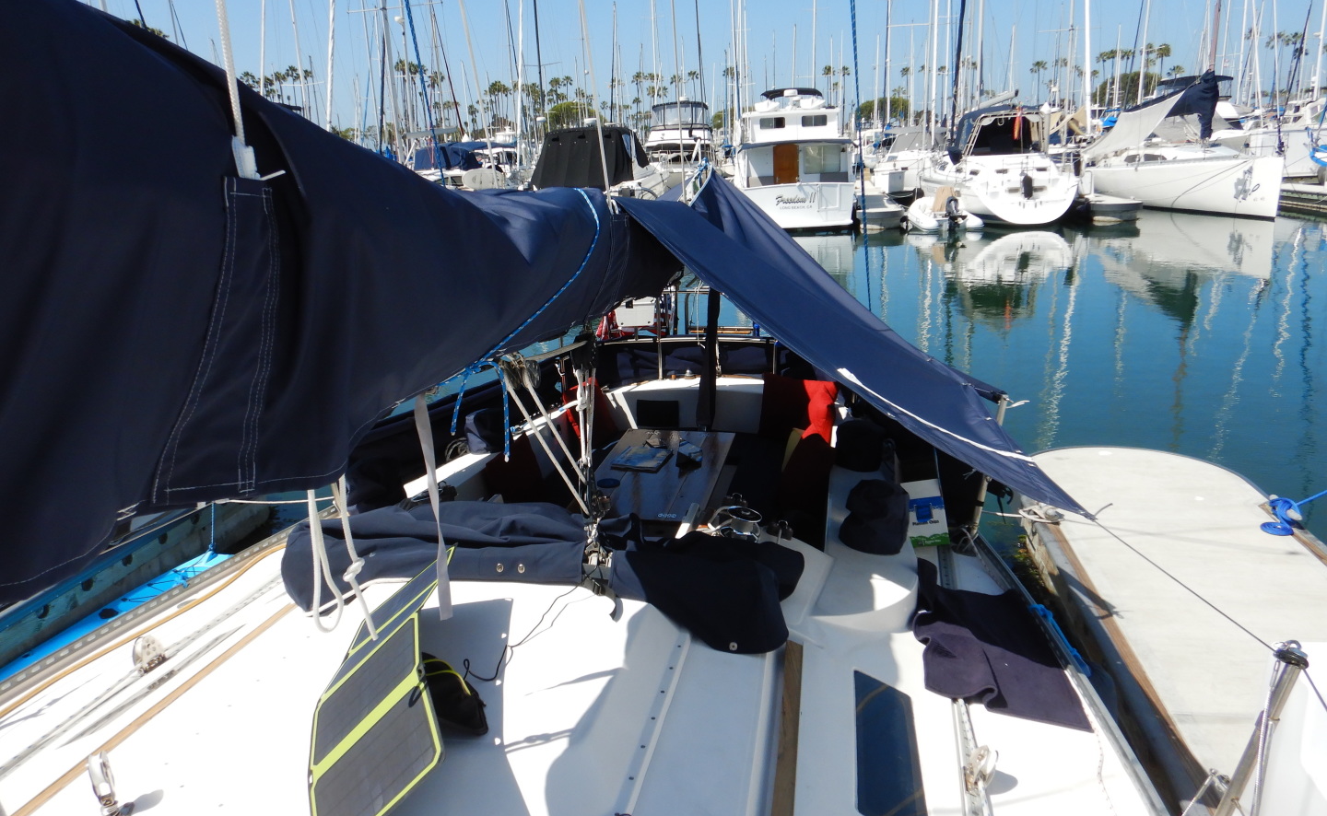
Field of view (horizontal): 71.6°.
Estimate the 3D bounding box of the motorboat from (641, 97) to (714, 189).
[{"bbox_3d":[0.603,-11.906,43.410,3.600,5.000,10.500,-3,15,-2],"label":"motorboat"}]

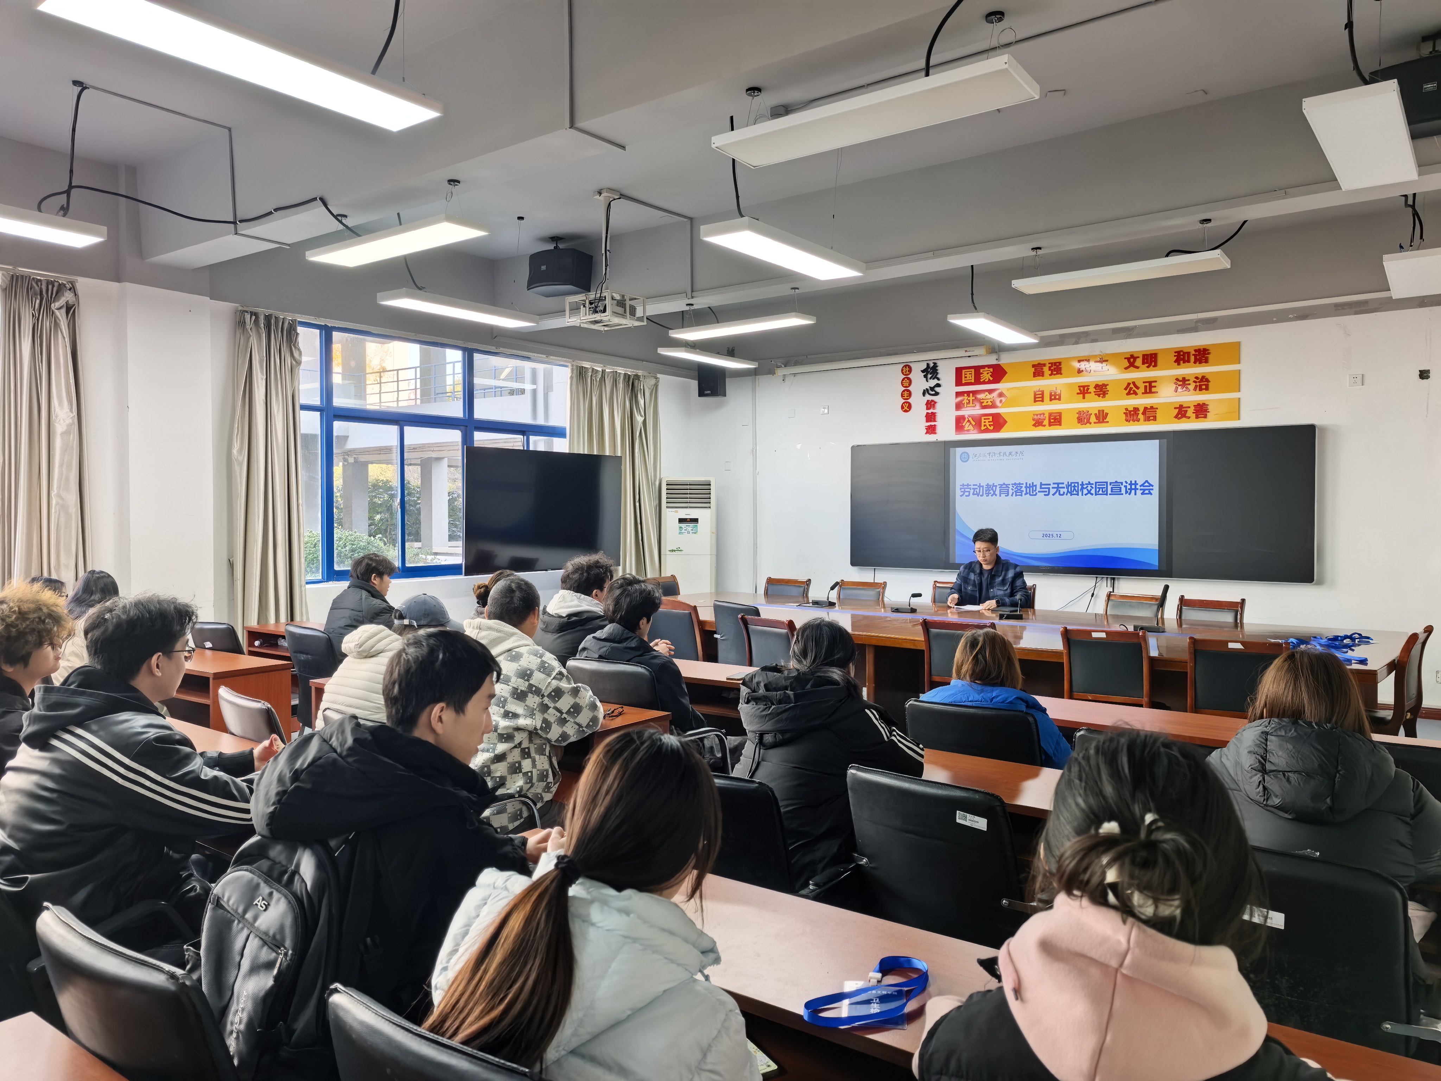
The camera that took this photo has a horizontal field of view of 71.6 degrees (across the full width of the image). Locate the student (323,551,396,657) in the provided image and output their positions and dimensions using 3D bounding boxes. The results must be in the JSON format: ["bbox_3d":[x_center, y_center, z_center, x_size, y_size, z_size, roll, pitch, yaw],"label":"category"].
[{"bbox_3d":[-1.759,0.722,5.392,0.550,1.310,0.780,1,2,44],"label":"student"}]

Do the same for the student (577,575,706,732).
[{"bbox_3d":[-0.262,0.782,4.391,0.580,1.240,0.800,1,2,36],"label":"student"}]

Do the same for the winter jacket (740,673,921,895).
[{"bbox_3d":[0.286,0.676,2.482,0.560,0.740,0.540,1,2,40],"label":"winter jacket"}]

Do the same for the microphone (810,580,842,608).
[{"bbox_3d":[0.873,0.436,8.342,0.190,0.220,0.160,1,2,38],"label":"microphone"}]

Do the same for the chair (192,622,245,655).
[{"bbox_3d":[-2.889,0.931,6.205,0.550,0.890,0.580,1,2,30],"label":"chair"}]

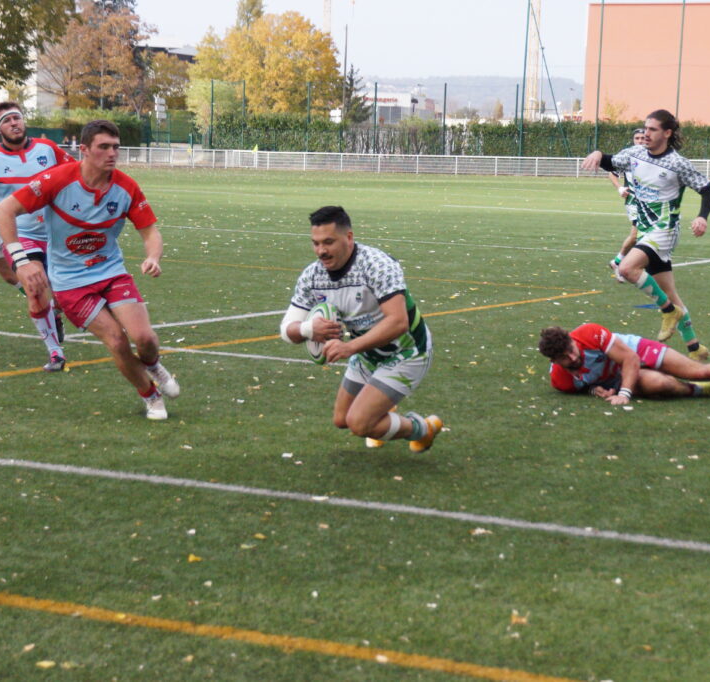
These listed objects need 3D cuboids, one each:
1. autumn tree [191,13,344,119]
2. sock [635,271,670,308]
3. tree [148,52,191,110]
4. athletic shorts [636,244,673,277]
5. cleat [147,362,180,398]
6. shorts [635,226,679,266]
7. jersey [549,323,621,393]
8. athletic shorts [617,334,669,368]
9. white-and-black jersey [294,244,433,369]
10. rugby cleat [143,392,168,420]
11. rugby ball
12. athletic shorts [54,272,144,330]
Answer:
[{"bbox_3d":[-5.129,-15.094,125.000,8.800,8.900,8.400,2,5,0],"label":"autumn tree"},{"bbox_3d":[2.176,-0.380,15.600,0.125,0.255,0.115,-49,13,-23],"label":"sock"},{"bbox_3d":[-13.048,-16.495,150.000,4.200,7.600,4.200,2,5,0],"label":"tree"},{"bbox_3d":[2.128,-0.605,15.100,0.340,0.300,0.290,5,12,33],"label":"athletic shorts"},{"bbox_3d":[-1.061,0.212,11.750,0.105,0.285,0.120,-31,-22,-15],"label":"cleat"},{"bbox_3d":[2.135,-0.667,15.050,0.350,0.300,0.300,7,15,42],"label":"shorts"},{"bbox_3d":[1.527,0.112,13.600,0.540,0.460,0.310,8,25,-26],"label":"jersey"},{"bbox_3d":[1.850,0.138,13.720,0.320,0.370,0.260,6,10,-13],"label":"athletic shorts"},{"bbox_3d":[0.031,-0.175,10.200,0.590,0.650,0.380,6,42,34],"label":"white-and-black jersey"},{"bbox_3d":[-1.088,0.359,11.600,0.105,0.125,0.280,1,6,-12],"label":"rugby cleat"},{"bbox_3d":[-0.148,-0.033,10.000,0.190,0.290,0.190,2,-2,0],"label":"rugby ball"},{"bbox_3d":[-1.398,-0.248,11.620,0.460,0.400,0.360,-10,12,-20],"label":"athletic shorts"}]

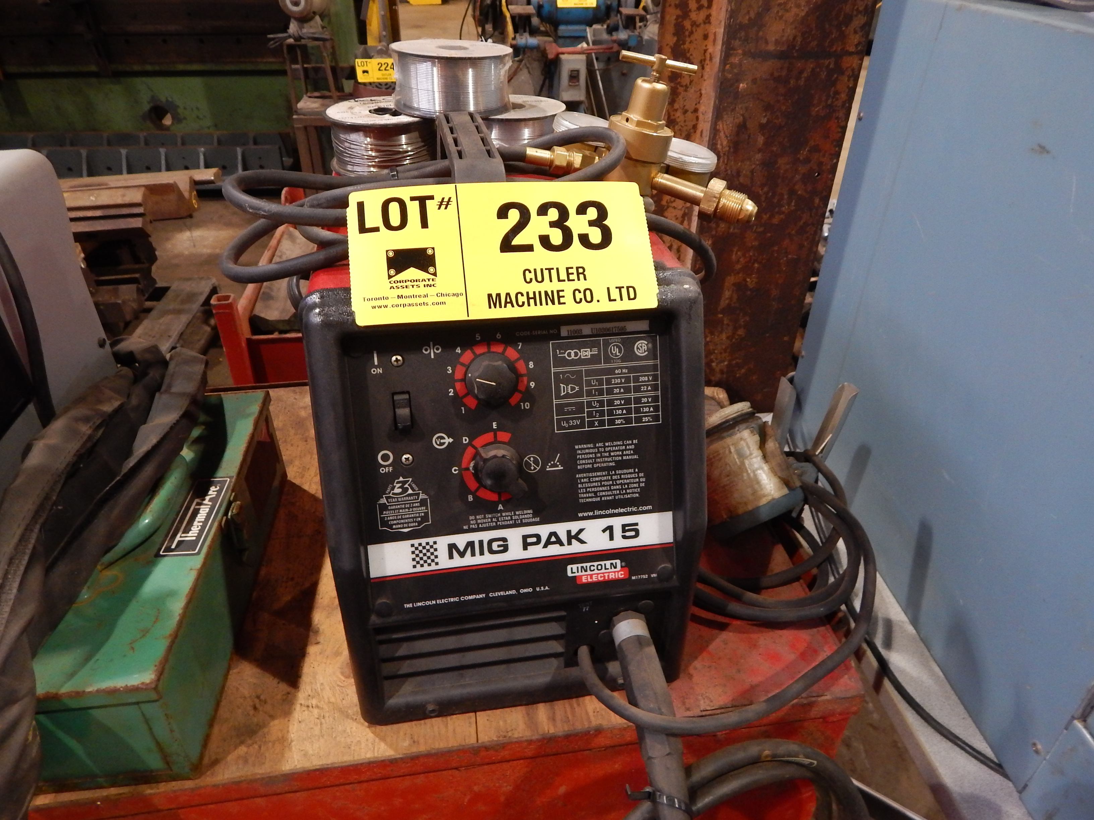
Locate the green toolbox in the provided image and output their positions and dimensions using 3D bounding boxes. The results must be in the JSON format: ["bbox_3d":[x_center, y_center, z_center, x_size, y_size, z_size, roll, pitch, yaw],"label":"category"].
[{"bbox_3d":[-0.335,0.123,0.599,0.136,0.120,0.345,-3,34,-6],"label":"green toolbox"}]

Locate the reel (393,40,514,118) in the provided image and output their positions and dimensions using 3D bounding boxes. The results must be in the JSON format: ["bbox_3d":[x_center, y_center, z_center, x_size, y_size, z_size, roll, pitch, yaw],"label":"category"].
[{"bbox_3d":[-0.079,-0.280,0.587,0.102,0.046,0.102,-4,35,-7],"label":"reel"}]

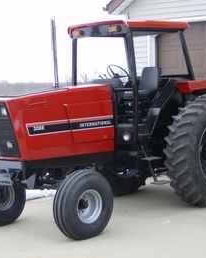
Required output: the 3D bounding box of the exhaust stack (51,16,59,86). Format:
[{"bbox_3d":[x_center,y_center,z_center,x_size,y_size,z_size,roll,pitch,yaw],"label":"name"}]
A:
[{"bbox_3d":[-0.689,-1.097,10.026,0.070,1.030,0.070,1,5,45],"label":"exhaust stack"}]

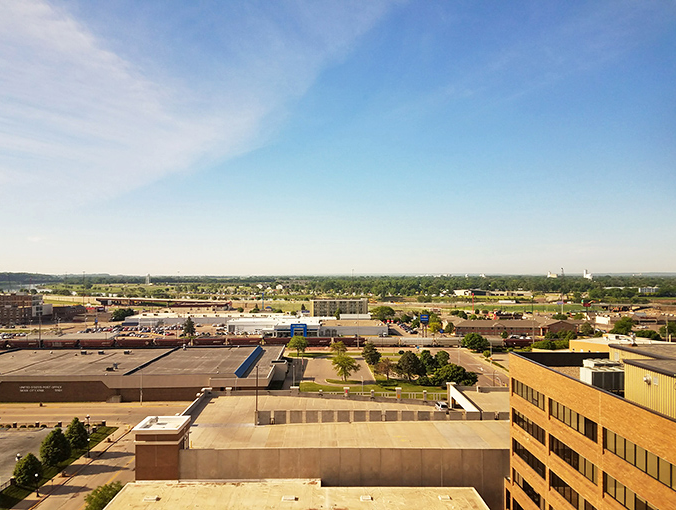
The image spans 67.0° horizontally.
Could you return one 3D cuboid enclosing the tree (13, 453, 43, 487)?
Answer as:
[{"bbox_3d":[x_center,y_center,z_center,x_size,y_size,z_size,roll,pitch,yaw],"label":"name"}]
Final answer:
[{"bbox_3d":[-54.380,37.937,89.705,4.420,6.230,4.420,0,-2,0],"label":"tree"}]

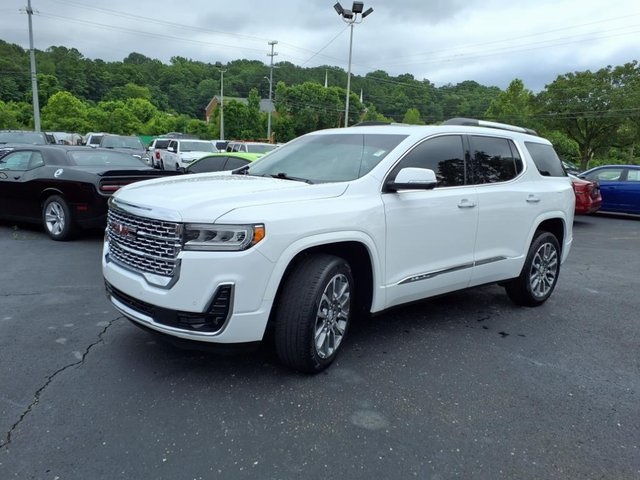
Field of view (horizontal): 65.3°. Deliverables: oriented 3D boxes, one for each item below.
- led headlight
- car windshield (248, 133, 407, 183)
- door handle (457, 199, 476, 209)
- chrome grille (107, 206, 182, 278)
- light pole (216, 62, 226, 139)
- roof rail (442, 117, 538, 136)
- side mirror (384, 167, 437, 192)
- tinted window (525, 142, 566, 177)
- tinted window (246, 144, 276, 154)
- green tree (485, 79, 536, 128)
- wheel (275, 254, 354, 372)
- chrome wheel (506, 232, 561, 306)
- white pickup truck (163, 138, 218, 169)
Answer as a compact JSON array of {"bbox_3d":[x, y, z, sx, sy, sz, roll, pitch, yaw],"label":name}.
[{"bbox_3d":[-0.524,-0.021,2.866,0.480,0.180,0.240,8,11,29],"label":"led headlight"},{"bbox_3d":[-0.049,-0.700,4.032,0.920,0.440,1.420,-5,12,-40],"label":"car windshield"},{"bbox_3d":[1.128,-0.279,3.843,0.215,0.056,0.055,-5,12,-40],"label":"door handle"},{"bbox_3d":[-1.187,0.002,3.199,0.200,0.390,1.000,-5,12,-40],"label":"chrome grille"},{"bbox_3d":[-7.996,-9.733,40.267,0.850,8.800,0.700,2,9,0],"label":"light pole"},{"bbox_3d":[1.624,-1.036,4.637,1.580,0.085,0.060,-5,12,-40],"label":"roof rail"},{"bbox_3d":[0.595,-0.409,3.326,0.220,0.165,0.260,-5,12,-40],"label":"side mirror"},{"bbox_3d":[2.221,-0.783,4.877,0.700,0.325,0.070,-4,-10,-42],"label":"tinted window"},{"bbox_3d":[-2.067,-3.315,18.594,1.450,0.450,0.600,-2,11,-24],"label":"tinted window"},{"bbox_3d":[22.039,-13.562,58.943,6.500,10.590,6.500,3,10,0],"label":"green tree"},{"bbox_3d":[-0.006,0.476,3.227,0.245,0.760,0.765,7,10,25],"label":"wheel"},{"bbox_3d":[2.180,0.284,5.060,0.760,0.760,0.250,-5,12,-40],"label":"chrome wheel"},{"bbox_3d":[-5.747,-3.553,22.558,2.050,1.930,5.800,-2,12,-27],"label":"white pickup truck"}]

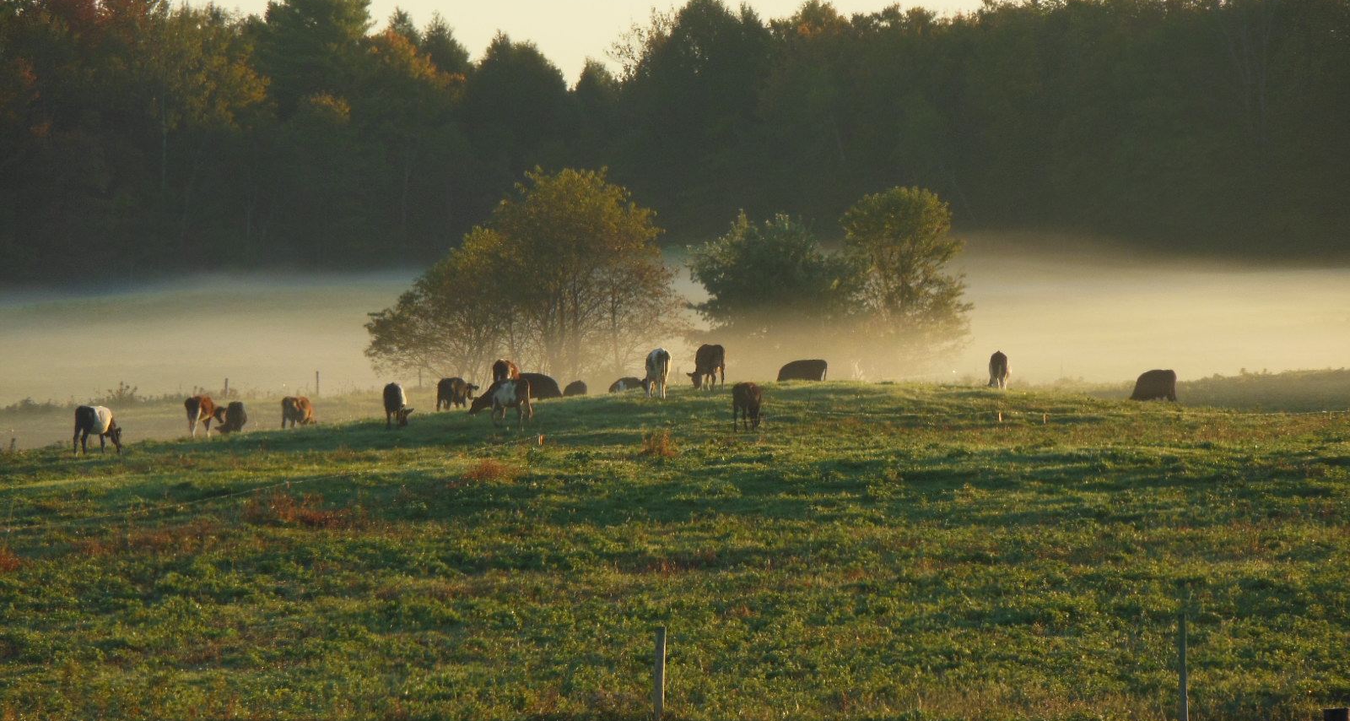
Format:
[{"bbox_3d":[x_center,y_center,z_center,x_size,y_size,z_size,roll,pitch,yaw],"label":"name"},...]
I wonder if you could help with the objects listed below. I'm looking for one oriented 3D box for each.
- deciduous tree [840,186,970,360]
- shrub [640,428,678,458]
[{"bbox_3d":[9.218,-3.396,390.000,5.200,7.200,5.200,0,1,0],"label":"deciduous tree"},{"bbox_3d":[-0.382,1.936,228.000,0.890,0.690,0.800,0,1,0],"label":"shrub"}]

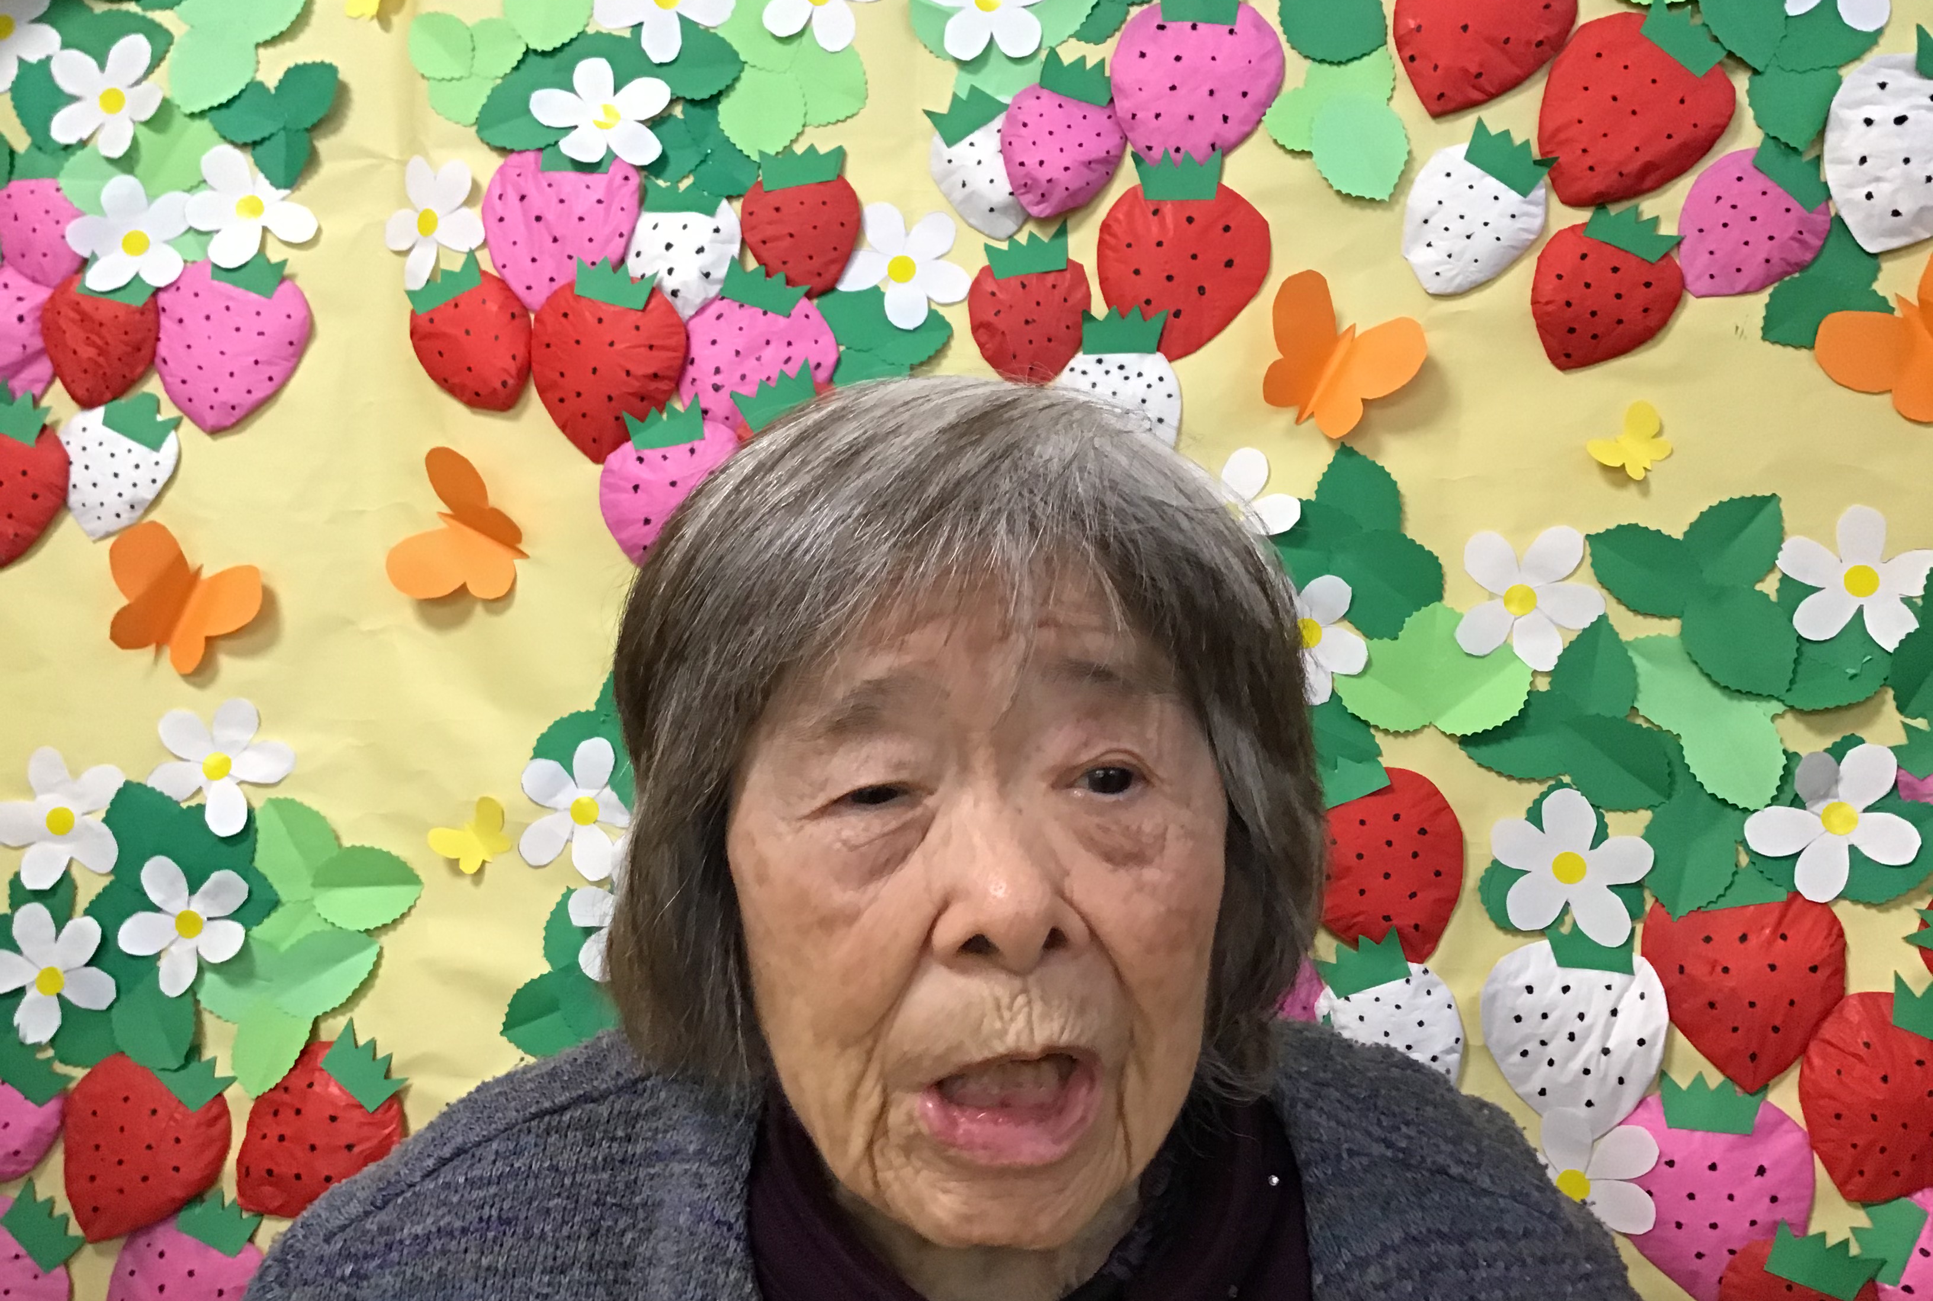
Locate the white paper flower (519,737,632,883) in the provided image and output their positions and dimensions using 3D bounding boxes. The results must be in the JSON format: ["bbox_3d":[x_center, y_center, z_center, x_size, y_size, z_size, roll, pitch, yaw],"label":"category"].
[{"bbox_3d":[-0.198,0.082,0.895,0.071,0.075,0.010,-1,-8,9],"label":"white paper flower"}]

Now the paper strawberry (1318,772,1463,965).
[{"bbox_3d":[0.191,0.098,0.810,0.082,0.096,0.022,-17,-11,6],"label":"paper strawberry"}]

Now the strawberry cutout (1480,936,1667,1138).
[{"bbox_3d":[0.282,0.178,0.803,0.084,0.099,0.020,-1,-8,9],"label":"strawberry cutout"}]

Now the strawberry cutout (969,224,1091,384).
[{"bbox_3d":[0.033,-0.178,0.892,0.064,0.088,0.020,-1,-8,9],"label":"strawberry cutout"}]

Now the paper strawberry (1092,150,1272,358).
[{"bbox_3d":[0.110,-0.202,0.883,0.089,0.114,0.020,-1,-8,9],"label":"paper strawberry"}]

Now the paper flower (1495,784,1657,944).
[{"bbox_3d":[0.279,0.099,0.797,0.071,0.073,0.012,-1,-9,9],"label":"paper flower"}]

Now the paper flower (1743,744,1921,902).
[{"bbox_3d":[0.401,0.080,0.802,0.078,0.073,0.010,-1,-8,9],"label":"paper flower"}]

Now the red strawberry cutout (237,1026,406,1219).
[{"bbox_3d":[-0.325,0.242,0.869,0.080,0.102,0.022,41,-1,13],"label":"red strawberry cutout"}]

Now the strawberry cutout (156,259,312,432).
[{"bbox_3d":[-0.405,-0.170,0.950,0.086,0.101,0.022,12,-7,11],"label":"strawberry cutout"}]

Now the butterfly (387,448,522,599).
[{"bbox_3d":[-0.283,-0.070,0.960,0.074,0.084,0.034,-3,-14,10],"label":"butterfly"}]

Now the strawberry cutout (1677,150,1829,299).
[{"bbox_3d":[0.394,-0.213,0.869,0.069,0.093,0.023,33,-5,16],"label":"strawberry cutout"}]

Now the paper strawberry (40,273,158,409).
[{"bbox_3d":[-0.482,-0.172,0.962,0.069,0.081,0.020,6,-8,10],"label":"paper strawberry"}]

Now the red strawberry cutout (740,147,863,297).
[{"bbox_3d":[-0.087,-0.224,0.907,0.065,0.084,0.020,-8,-10,8],"label":"red strawberry cutout"}]

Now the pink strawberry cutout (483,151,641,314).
[{"bbox_3d":[-0.234,-0.243,0.999,0.092,0.101,0.023,-3,-14,10],"label":"pink strawberry cutout"}]

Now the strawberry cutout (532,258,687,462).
[{"bbox_3d":[-0.200,-0.163,0.970,0.086,0.117,0.025,-3,-14,10],"label":"strawberry cutout"}]

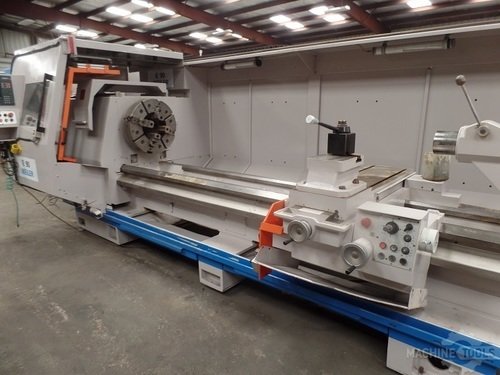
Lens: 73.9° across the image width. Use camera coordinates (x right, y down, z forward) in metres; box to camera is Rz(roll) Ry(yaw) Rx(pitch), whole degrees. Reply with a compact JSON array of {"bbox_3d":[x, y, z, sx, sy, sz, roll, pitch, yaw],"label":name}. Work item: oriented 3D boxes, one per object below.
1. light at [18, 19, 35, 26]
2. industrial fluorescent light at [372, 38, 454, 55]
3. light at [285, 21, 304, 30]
[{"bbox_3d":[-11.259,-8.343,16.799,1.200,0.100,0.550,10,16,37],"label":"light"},{"bbox_3d":[1.344,-1.162,2.765,0.640,0.070,0.070,10,16,37],"label":"industrial fluorescent light"},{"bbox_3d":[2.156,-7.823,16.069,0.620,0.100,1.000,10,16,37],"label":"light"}]

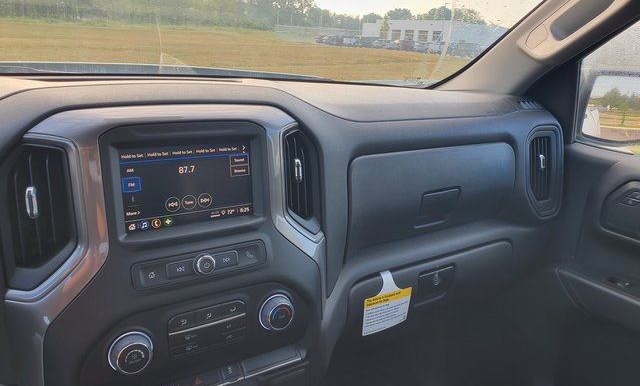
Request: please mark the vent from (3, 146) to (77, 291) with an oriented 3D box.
[{"bbox_3d":[-0.287,0.022,0.493,0.060,0.145,0.035,-7,9,-33],"label":"vent"}]

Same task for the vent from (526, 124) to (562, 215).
[{"bbox_3d":[0.439,-0.043,0.960,0.097,0.172,0.035,-3,7,-23],"label":"vent"}]

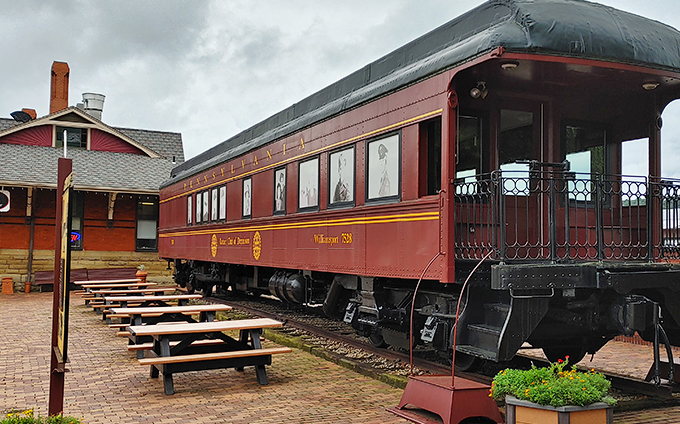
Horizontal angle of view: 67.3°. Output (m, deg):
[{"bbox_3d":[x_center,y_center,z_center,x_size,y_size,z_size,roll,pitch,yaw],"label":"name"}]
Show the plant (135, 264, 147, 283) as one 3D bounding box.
[{"bbox_3d":[-7.966,2.621,20.457,0.440,1.031,0.440,3,-5,-32],"label":"plant"}]

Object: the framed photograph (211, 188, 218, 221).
[{"bbox_3d":[-2.987,-0.165,12.173,0.050,0.794,0.561,3,-5,-32],"label":"framed photograph"}]

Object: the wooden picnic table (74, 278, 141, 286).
[{"bbox_3d":[-6.991,2.416,15.449,1.830,0.715,1.270,3,-5,-29],"label":"wooden picnic table"}]

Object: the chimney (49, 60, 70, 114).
[{"bbox_3d":[-13.355,-5.748,24.385,0.750,2.850,0.750,3,-5,-32],"label":"chimney"}]

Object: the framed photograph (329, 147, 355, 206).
[{"bbox_3d":[0.020,-0.496,7.340,0.050,0.811,0.714,3,-5,-32],"label":"framed photograph"}]

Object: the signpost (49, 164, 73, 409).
[{"bbox_3d":[-2.008,0.753,3.688,0.110,2.371,0.695,3,-5,-32],"label":"signpost"}]

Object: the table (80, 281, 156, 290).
[{"bbox_3d":[-5.831,2.286,13.574,1.830,0.715,1.270,3,-5,-29],"label":"table"}]

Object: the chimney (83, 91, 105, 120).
[{"bbox_3d":[-11.452,-4.840,23.717,0.930,1.400,0.930,3,-5,-32],"label":"chimney"}]

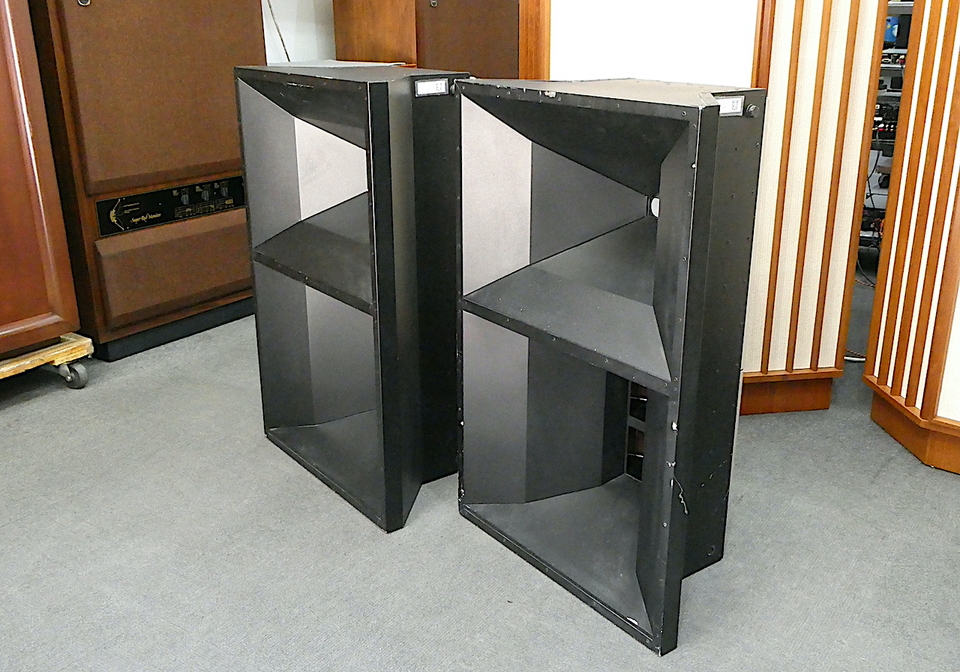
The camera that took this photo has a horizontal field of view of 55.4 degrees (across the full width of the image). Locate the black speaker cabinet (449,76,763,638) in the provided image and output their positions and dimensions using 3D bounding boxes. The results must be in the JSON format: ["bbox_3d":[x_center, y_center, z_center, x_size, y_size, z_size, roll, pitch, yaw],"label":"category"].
[{"bbox_3d":[0.254,0.005,1.677,0.317,0.890,0.574,-14,24,-34],"label":"black speaker cabinet"}]

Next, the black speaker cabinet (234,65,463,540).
[{"bbox_3d":[-0.236,-0.122,2.027,0.317,0.890,0.574,-14,24,-34],"label":"black speaker cabinet"}]

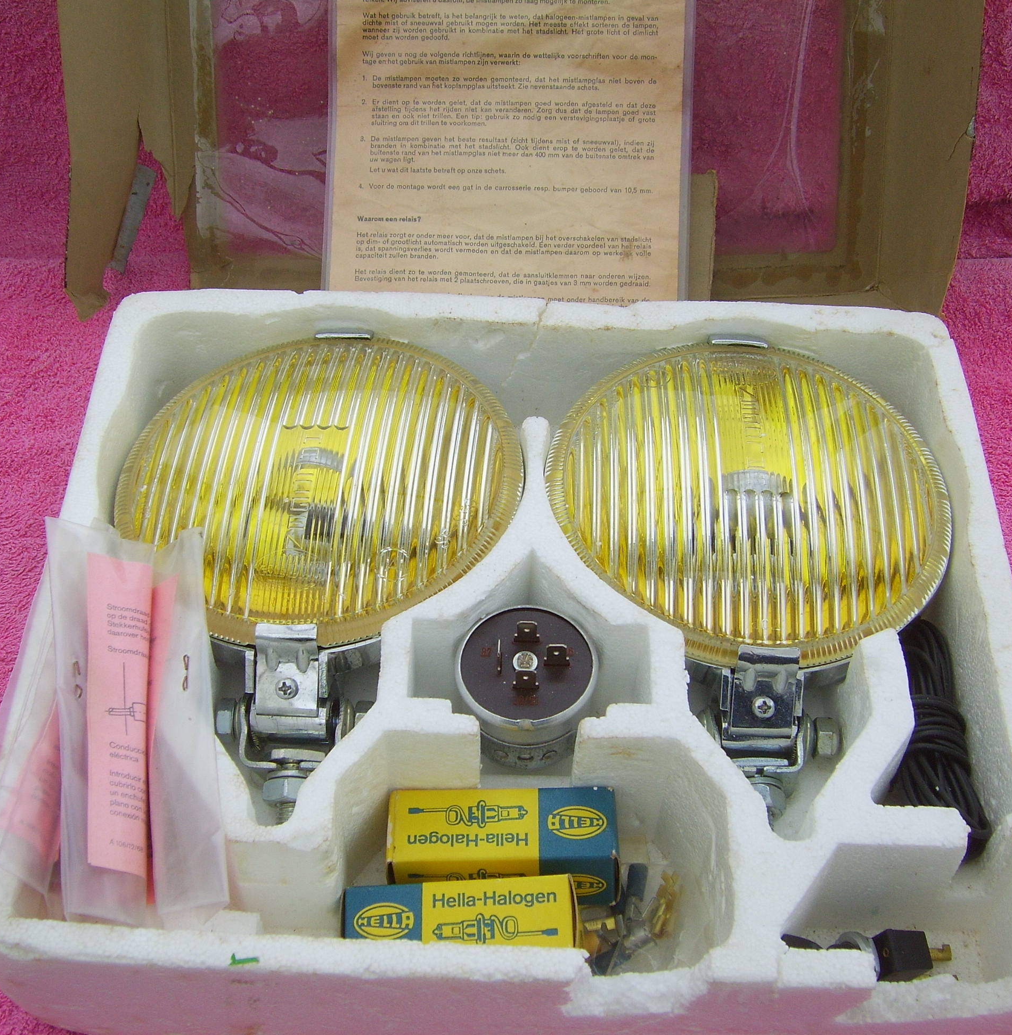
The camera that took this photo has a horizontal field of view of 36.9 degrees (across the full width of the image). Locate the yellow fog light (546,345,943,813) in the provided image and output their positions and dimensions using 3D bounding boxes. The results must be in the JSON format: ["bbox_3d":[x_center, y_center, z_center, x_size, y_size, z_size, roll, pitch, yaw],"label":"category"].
[{"bbox_3d":[0.085,0.020,0.541,0.146,0.070,0.192,2,52,1],"label":"yellow fog light"}]

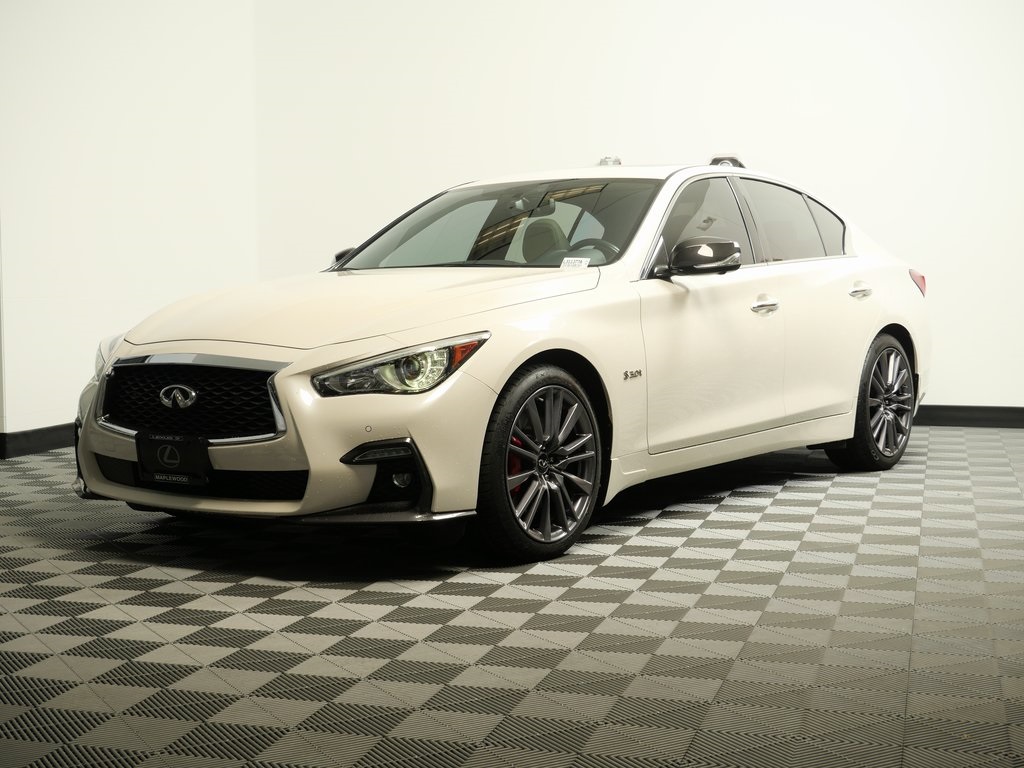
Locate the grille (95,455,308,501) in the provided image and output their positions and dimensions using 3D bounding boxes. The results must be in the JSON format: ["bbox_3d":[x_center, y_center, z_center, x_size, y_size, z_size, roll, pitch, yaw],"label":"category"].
[{"bbox_3d":[-1.043,0.298,4.805,1.010,0.120,0.120,2,5,37],"label":"grille"}]

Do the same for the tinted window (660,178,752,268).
[{"bbox_3d":[0.717,-0.644,5.873,0.090,0.440,0.920,-31,-15,34],"label":"tinted window"}]

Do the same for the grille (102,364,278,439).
[{"bbox_3d":[-1.044,0.051,4.789,0.850,0.230,0.110,2,5,37],"label":"grille"}]

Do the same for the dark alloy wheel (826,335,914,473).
[{"bbox_3d":[1.748,0.089,7.246,0.265,0.670,0.670,2,5,37],"label":"dark alloy wheel"}]

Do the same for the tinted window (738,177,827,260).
[{"bbox_3d":[1.204,-0.714,6.518,0.090,0.420,0.780,-31,-15,34],"label":"tinted window"}]

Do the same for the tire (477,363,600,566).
[{"bbox_3d":[0.044,0.250,4.967,0.245,0.675,0.675,2,5,37],"label":"tire"}]

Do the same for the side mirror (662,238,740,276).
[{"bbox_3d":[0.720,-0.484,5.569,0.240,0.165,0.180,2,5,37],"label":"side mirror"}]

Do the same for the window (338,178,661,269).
[{"bbox_3d":[-0.056,-0.642,6.068,1.370,0.110,0.790,2,37,37],"label":"window"}]

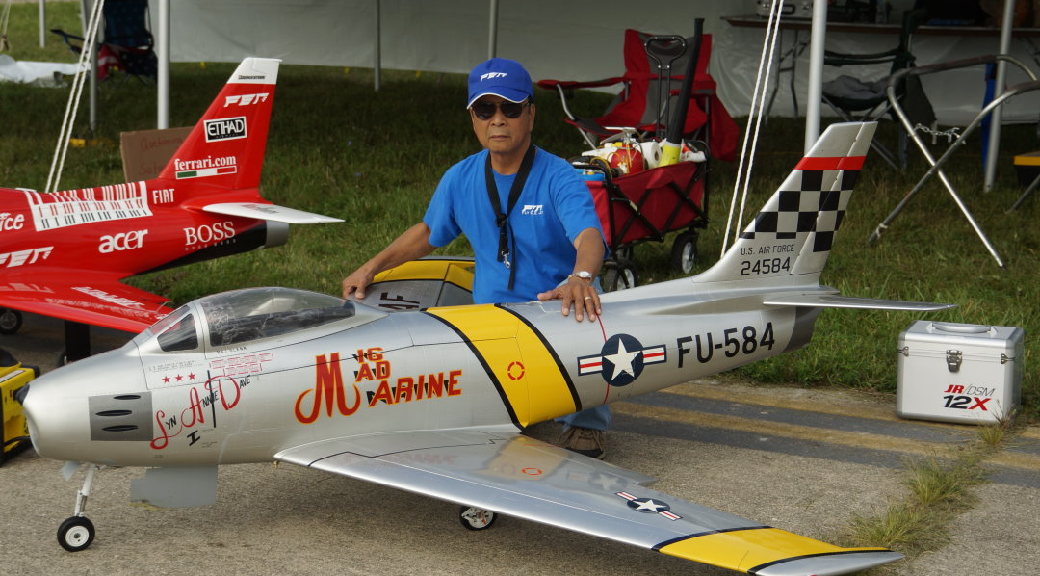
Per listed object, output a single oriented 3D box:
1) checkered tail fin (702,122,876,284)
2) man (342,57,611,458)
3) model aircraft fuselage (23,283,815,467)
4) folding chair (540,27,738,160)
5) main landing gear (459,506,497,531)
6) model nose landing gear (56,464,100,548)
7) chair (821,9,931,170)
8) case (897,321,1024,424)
[{"bbox_3d":[0.692,-0.209,4.792,0.500,0.430,0.050,-5,17,-26],"label":"checkered tail fin"},{"bbox_3d":[-0.087,-0.101,5.023,0.750,1.040,0.650,3,12,3],"label":"man"},{"bbox_3d":[-0.147,0.161,4.469,2.080,0.425,0.320,-5,17,-26],"label":"model aircraft fuselage"},{"bbox_3d":[0.581,-0.841,9.060,0.830,0.870,0.620,12,16,40],"label":"folding chair"},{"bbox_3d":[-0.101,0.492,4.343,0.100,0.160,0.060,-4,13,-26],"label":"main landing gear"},{"bbox_3d":[-0.978,0.487,4.117,0.105,0.200,0.045,-4,13,-26],"label":"model nose landing gear"},{"bbox_3d":[2.059,-1.175,10.806,0.620,0.910,0.800,3,12,3],"label":"chair"},{"bbox_3d":[1.317,0.247,5.526,0.330,0.255,0.240,6,13,19],"label":"case"}]

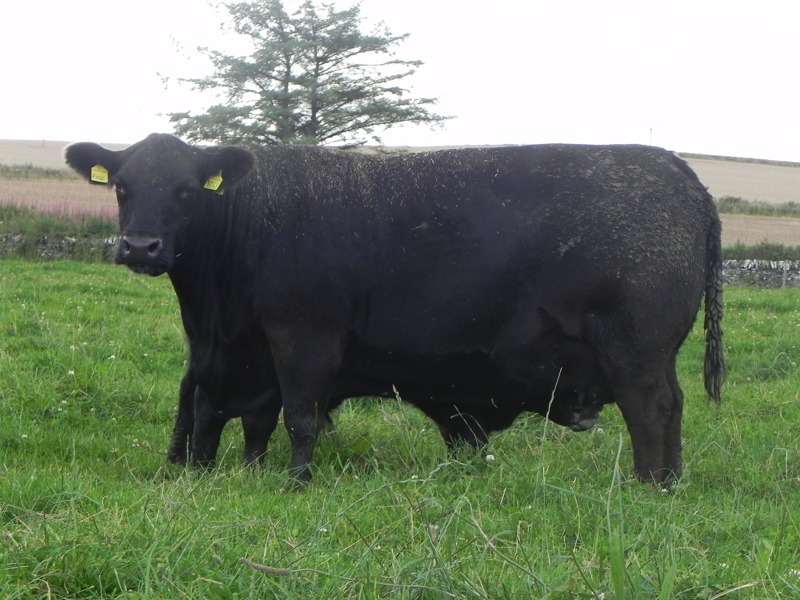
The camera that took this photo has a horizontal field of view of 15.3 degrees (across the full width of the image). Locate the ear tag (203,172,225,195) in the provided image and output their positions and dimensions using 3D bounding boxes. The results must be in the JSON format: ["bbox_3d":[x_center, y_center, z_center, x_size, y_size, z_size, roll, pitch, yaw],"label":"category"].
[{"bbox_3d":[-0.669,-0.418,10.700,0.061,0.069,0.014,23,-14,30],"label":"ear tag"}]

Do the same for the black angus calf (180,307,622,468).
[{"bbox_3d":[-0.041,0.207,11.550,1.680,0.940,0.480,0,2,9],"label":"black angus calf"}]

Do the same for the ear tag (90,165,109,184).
[{"bbox_3d":[-1.083,-0.454,10.750,0.061,0.069,0.012,2,2,5],"label":"ear tag"}]

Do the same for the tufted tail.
[{"bbox_3d":[1.157,0.028,11.000,0.080,0.700,0.080,0,2,0],"label":"tufted tail"}]

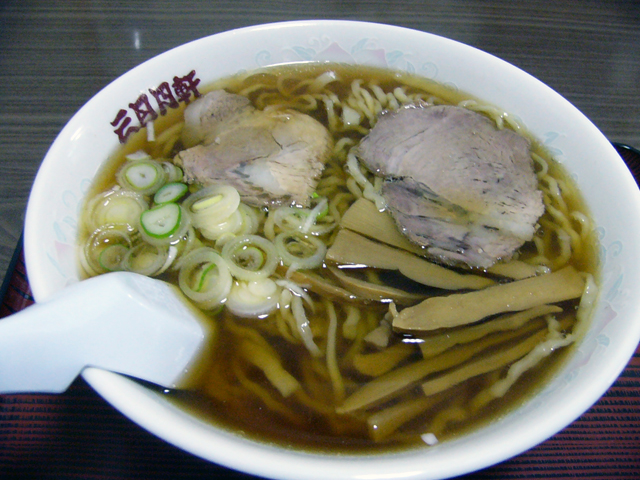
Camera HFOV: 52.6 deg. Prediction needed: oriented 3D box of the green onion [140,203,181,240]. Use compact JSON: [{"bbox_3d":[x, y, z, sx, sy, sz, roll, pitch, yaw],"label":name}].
[{"bbox_3d":[-0.056,-0.007,0.230,0.014,0.003,0.015,1,50,-1],"label":"green onion"}]

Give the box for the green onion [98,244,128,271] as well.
[{"bbox_3d":[-0.071,0.006,0.224,0.011,0.003,0.011,1,50,-1],"label":"green onion"}]

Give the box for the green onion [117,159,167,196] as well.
[{"bbox_3d":[-0.068,-0.024,0.246,0.018,0.004,0.016,1,50,-1],"label":"green onion"}]

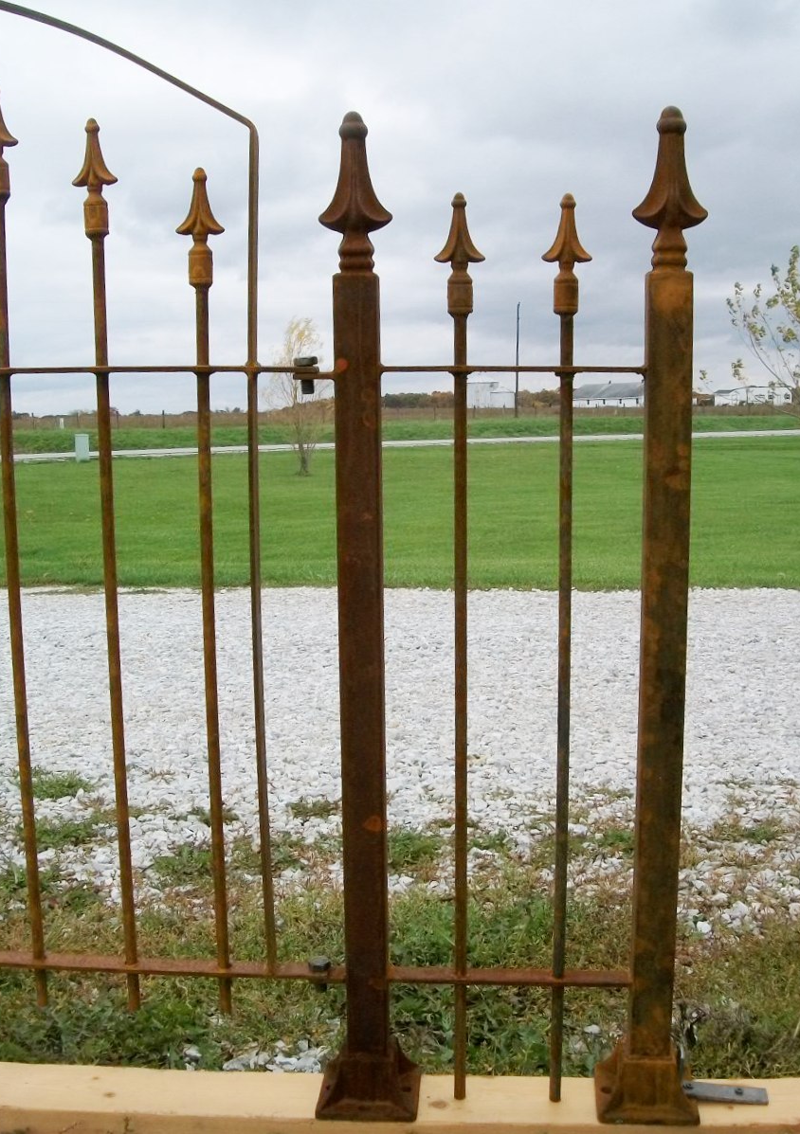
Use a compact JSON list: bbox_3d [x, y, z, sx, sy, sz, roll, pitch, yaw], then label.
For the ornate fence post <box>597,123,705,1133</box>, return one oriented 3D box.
[{"bbox_3d":[0.321,0.084,1.431,0.128,1.238,0.128,0,8,4],"label":"ornate fence post"}]

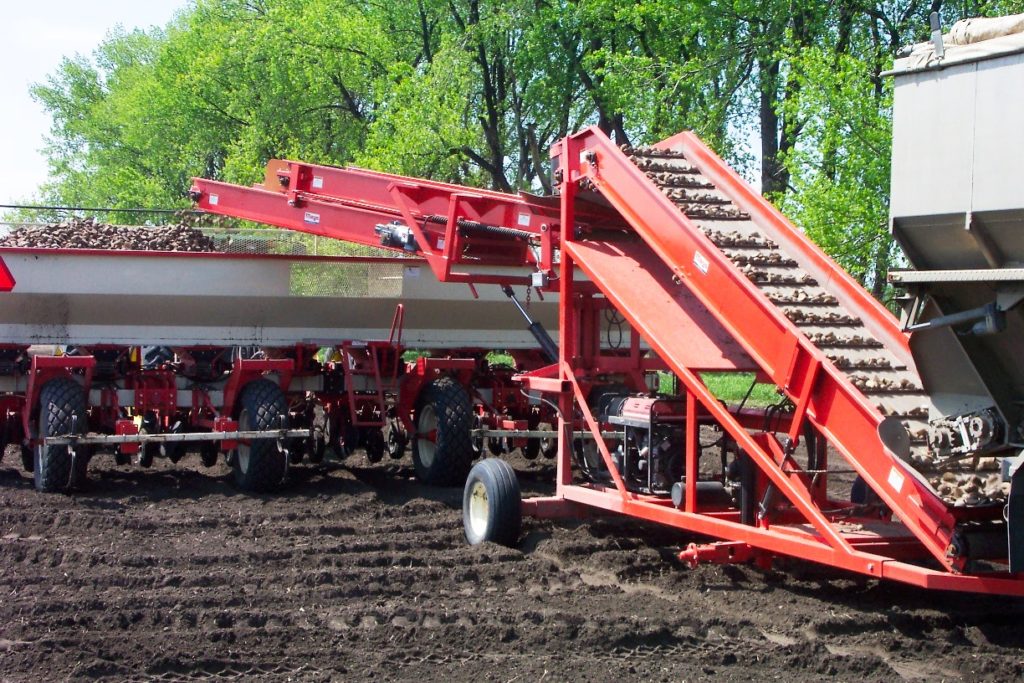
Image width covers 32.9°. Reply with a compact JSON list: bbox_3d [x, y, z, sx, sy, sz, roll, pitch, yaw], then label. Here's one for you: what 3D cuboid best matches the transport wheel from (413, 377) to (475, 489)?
[{"bbox_3d":[-0.727,0.992,18.010,0.350,1.200,1.200,0,2,-21],"label":"transport wheel"}]

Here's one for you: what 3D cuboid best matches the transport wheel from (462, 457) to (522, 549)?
[{"bbox_3d":[-0.163,1.288,13.400,0.235,0.770,0.770,0,2,-20],"label":"transport wheel"}]

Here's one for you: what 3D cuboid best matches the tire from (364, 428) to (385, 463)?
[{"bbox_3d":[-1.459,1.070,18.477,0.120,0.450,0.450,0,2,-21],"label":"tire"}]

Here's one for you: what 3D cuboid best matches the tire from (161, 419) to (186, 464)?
[{"bbox_3d":[-3.454,1.020,17.704,0.160,0.480,0.480,0,2,-21],"label":"tire"}]

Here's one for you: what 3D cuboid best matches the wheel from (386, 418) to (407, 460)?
[{"bbox_3d":[-1.236,1.054,18.566,0.120,0.430,0.430,0,2,-21],"label":"wheel"}]

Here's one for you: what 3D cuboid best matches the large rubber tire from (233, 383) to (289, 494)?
[{"bbox_3d":[-2.526,0.980,17.314,0.350,1.200,1.200,0,2,-21],"label":"large rubber tire"}]

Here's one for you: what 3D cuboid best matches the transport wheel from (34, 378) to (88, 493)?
[{"bbox_3d":[-4.325,0.965,16.615,0.350,1.200,1.200,0,2,-21],"label":"transport wheel"}]

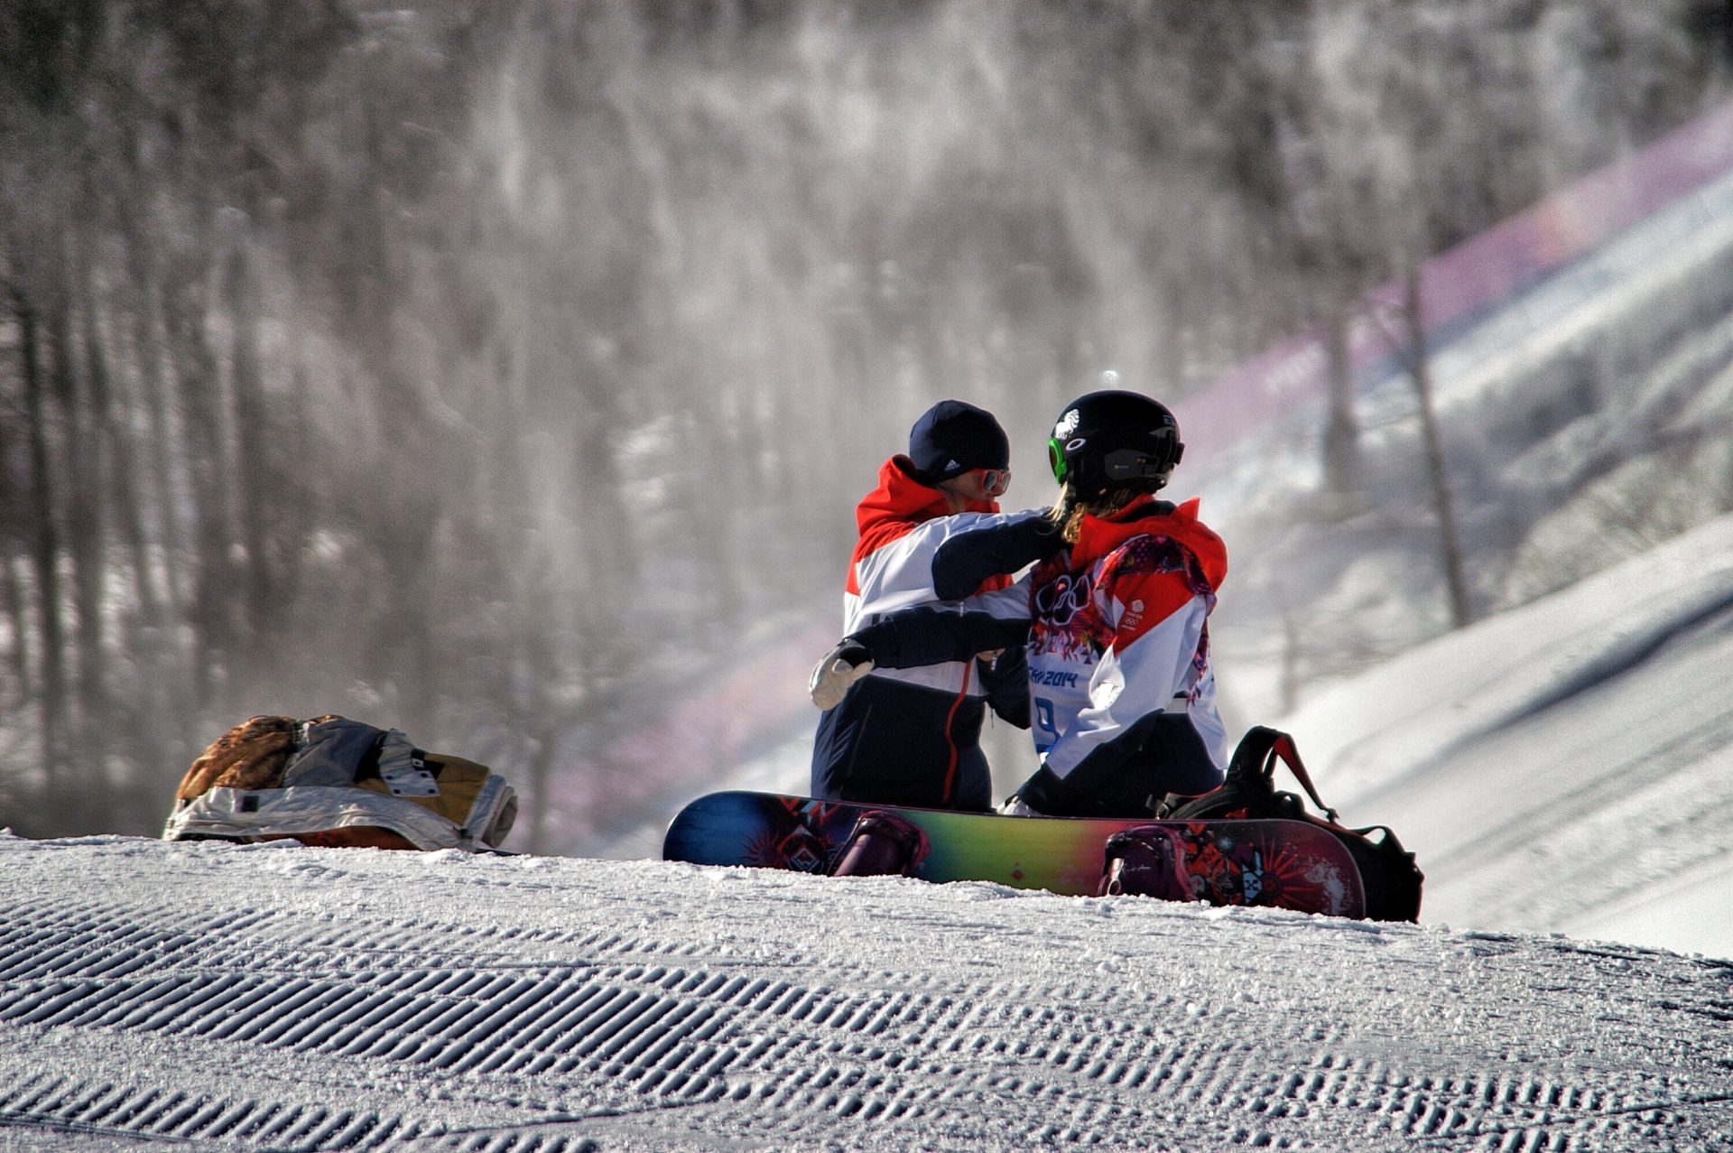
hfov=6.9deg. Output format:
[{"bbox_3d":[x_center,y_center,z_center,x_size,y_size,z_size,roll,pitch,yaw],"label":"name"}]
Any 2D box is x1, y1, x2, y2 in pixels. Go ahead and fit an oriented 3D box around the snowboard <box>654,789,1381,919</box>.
[{"bbox_3d":[0.303,0.601,29.500,1.490,0.285,0.150,3,-13,1],"label":"snowboard"}]

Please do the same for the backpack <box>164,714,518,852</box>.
[{"bbox_3d":[-1.082,0.432,29.700,0.720,0.300,0.450,2,0,0],"label":"backpack"}]

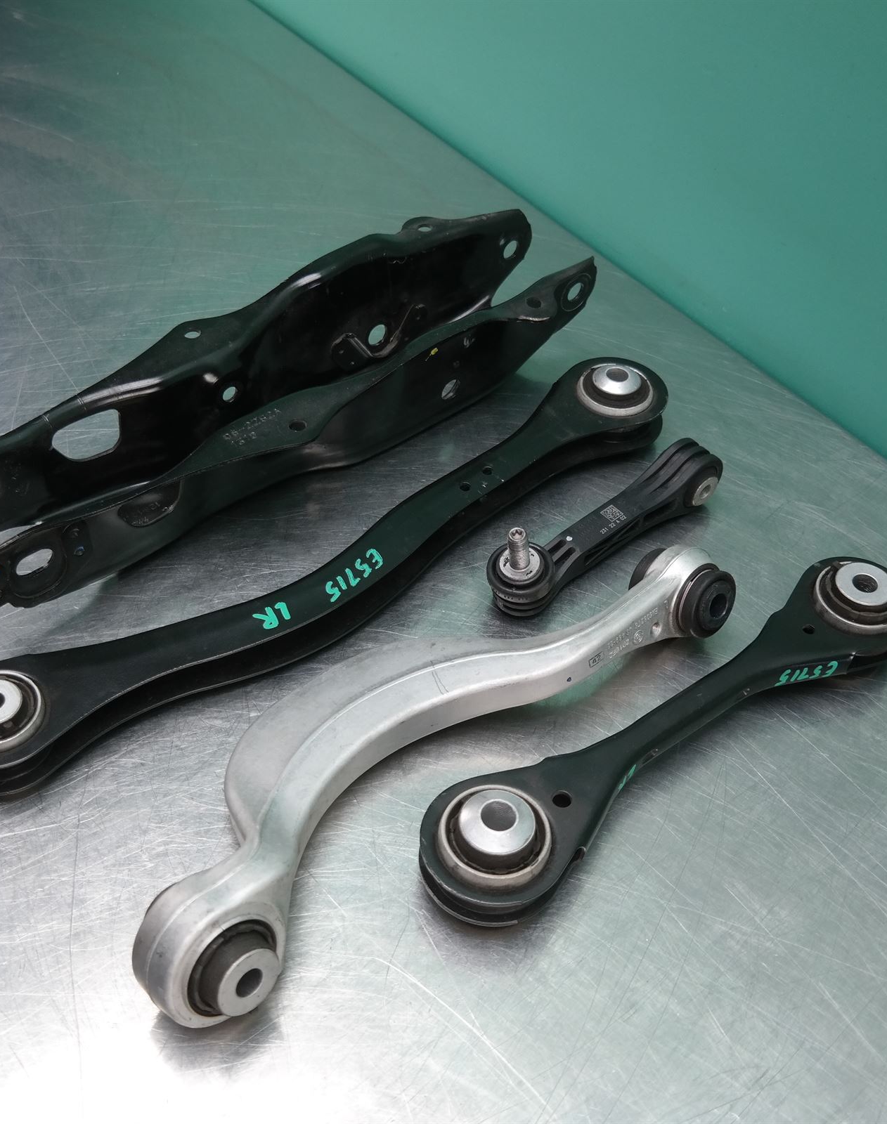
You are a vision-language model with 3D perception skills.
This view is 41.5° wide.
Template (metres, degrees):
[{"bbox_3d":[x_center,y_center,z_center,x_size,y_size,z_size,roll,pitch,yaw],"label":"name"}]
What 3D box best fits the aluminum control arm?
[{"bbox_3d":[-0.005,0.067,0.552,0.350,0.063,0.111,-33,57,-30],"label":"aluminum control arm"}]

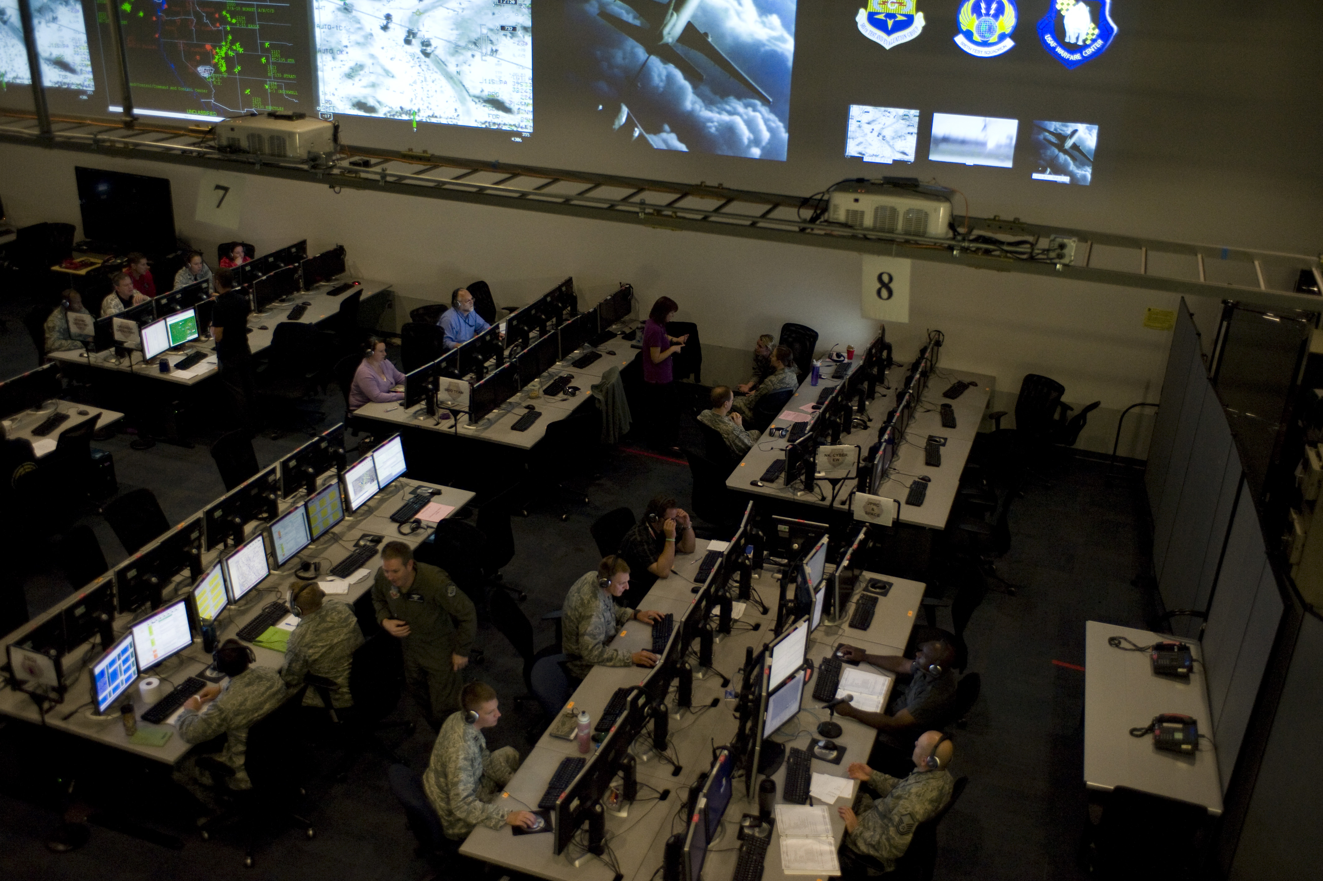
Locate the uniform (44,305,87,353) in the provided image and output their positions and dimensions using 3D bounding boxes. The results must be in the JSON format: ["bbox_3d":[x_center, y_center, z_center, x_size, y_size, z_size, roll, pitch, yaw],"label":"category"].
[{"bbox_3d":[-6.232,-0.968,13.142,0.600,0.780,0.560,13,25,22],"label":"uniform"}]

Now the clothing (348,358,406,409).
[{"bbox_3d":[-2.806,-0.539,12.194,0.650,0.640,0.520,10,25,17],"label":"clothing"}]

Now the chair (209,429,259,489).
[{"bbox_3d":[-3.458,0.489,10.703,0.660,1.050,0.660,11,26,19],"label":"chair"}]

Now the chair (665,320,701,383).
[{"bbox_3d":[0.213,-0.874,14.171,0.620,1.050,0.620,-2,23,-11],"label":"chair"}]

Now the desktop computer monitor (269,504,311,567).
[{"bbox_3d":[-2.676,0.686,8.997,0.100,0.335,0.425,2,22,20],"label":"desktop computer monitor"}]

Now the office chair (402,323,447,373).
[{"bbox_3d":[-2.487,-0.798,13.599,0.660,1.040,0.660,10,25,17],"label":"office chair"}]

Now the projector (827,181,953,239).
[{"bbox_3d":[1.042,-1.031,5.551,0.500,0.180,0.420,10,24,16],"label":"projector"}]

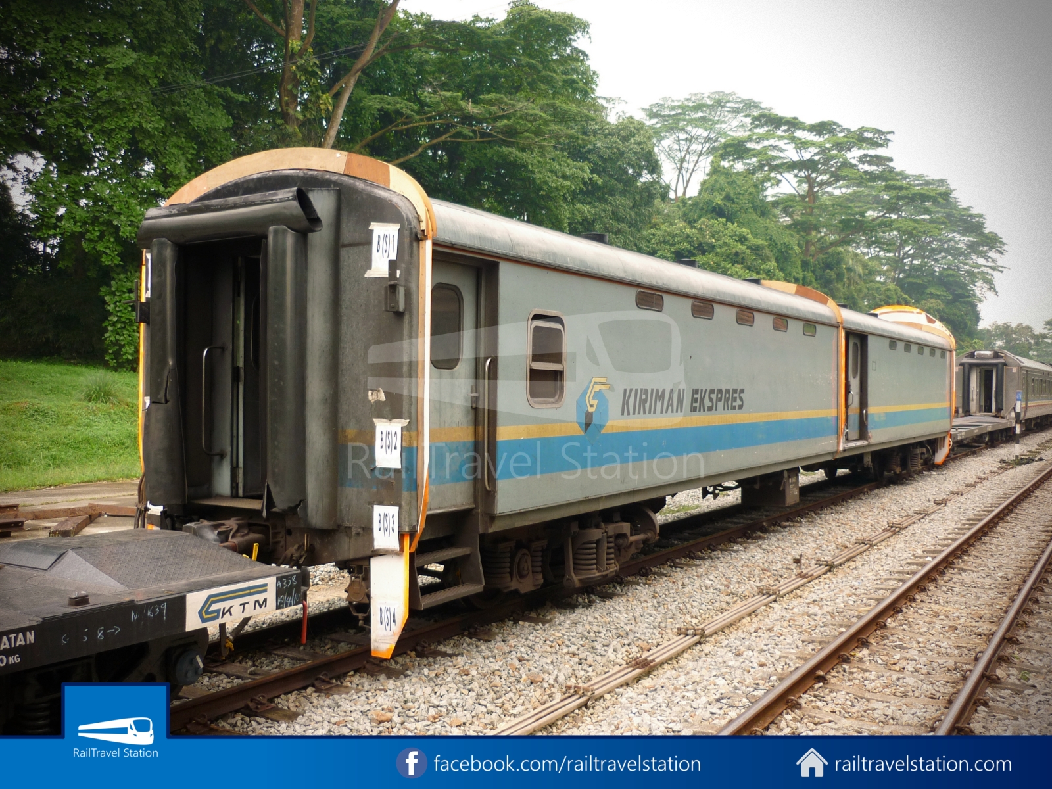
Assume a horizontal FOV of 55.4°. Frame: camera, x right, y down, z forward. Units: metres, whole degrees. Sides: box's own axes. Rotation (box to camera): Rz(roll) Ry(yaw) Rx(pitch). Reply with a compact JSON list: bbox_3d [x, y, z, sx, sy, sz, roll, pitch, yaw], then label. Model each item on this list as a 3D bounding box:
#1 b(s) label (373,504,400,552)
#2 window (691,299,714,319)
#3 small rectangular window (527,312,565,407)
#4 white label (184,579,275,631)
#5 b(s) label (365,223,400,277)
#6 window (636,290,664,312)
[{"bbox_3d":[-0.930,0.895,6.691,0.215,0.297,0.010,1,1,32],"label":"b(s) label"},{"bbox_3d":[1.885,-0.899,10.716,0.050,0.181,0.645,1,1,32],"label":"window"},{"bbox_3d":[0.154,-0.288,8.249,0.060,0.792,0.623,1,0,32],"label":"small rectangular window"},{"bbox_3d":[-1.569,1.118,5.382,0.010,0.191,0.621,1,1,32],"label":"white label"},{"bbox_3d":[-0.960,-0.962,6.705,0.295,0.363,0.010,1,1,32],"label":"b(s) label"},{"bbox_3d":[1.181,-0.886,9.584,0.050,0.173,0.640,1,1,32],"label":"window"}]

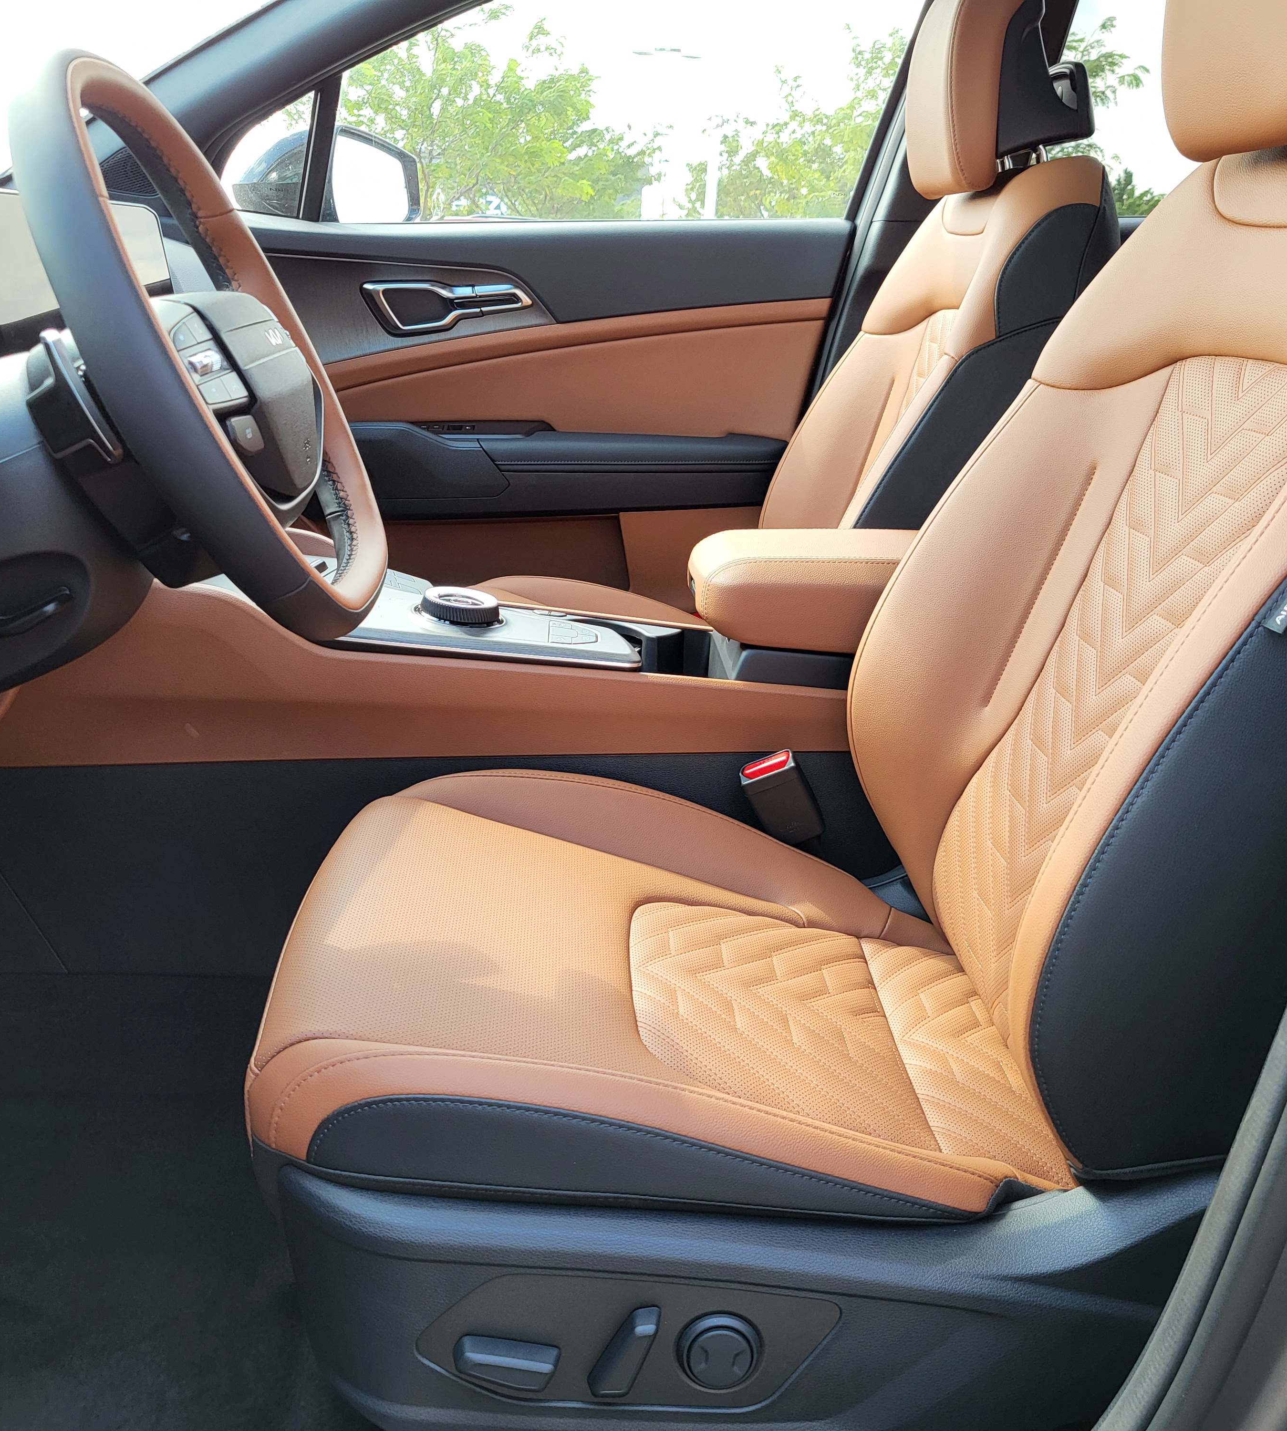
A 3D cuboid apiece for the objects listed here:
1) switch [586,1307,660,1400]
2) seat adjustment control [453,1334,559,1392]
[{"bbox_3d":[-0.010,0.328,0.739,0.019,0.050,0.016,20,17,-6],"label":"switch"},{"bbox_3d":[-0.071,0.335,0.742,0.053,0.018,0.016,8,18,-2],"label":"seat adjustment control"}]

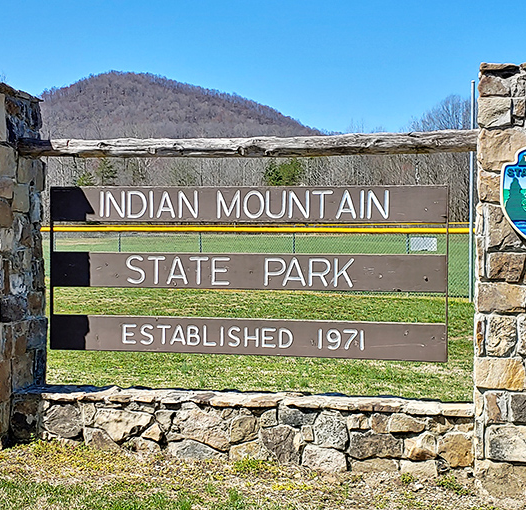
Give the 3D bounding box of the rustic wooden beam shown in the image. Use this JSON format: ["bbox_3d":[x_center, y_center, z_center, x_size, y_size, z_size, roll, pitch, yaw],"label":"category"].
[{"bbox_3d":[-0.174,-0.733,5.480,3.120,0.145,0.150,0,2,10],"label":"rustic wooden beam"}]

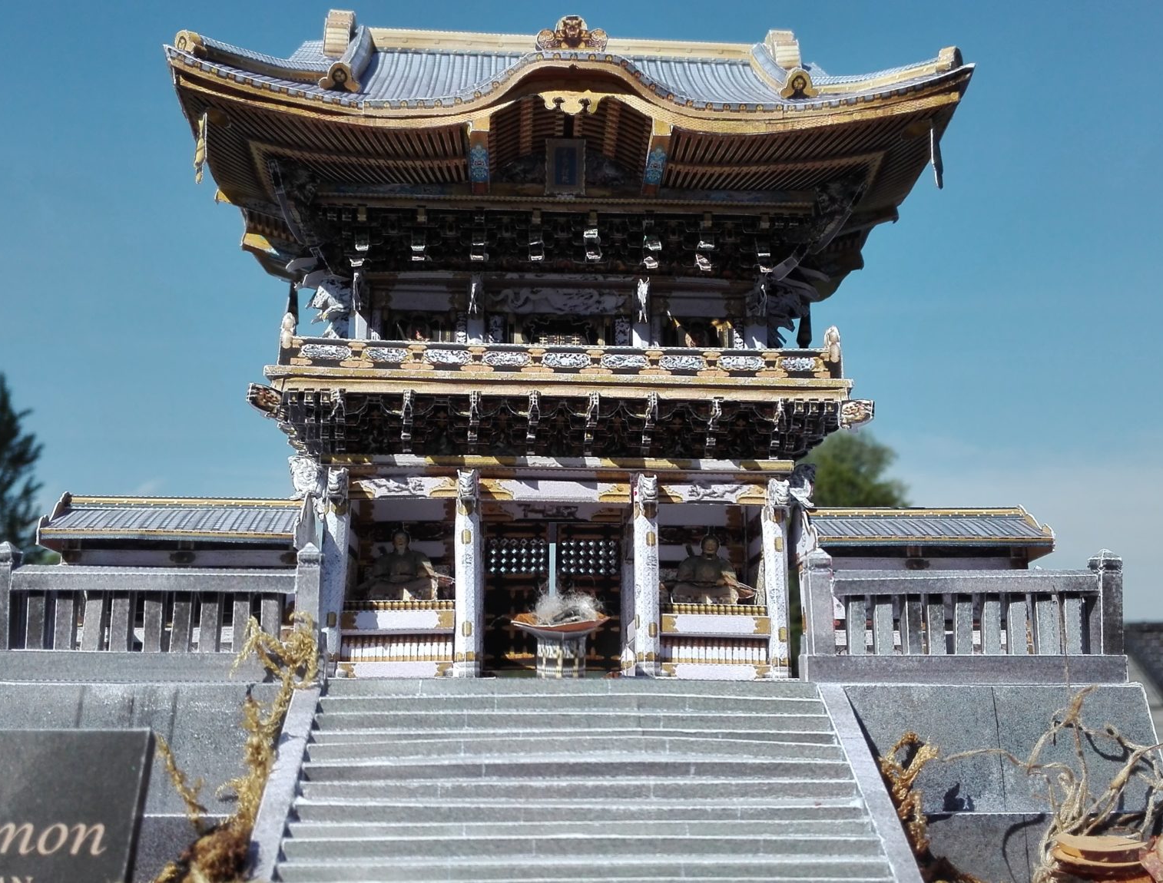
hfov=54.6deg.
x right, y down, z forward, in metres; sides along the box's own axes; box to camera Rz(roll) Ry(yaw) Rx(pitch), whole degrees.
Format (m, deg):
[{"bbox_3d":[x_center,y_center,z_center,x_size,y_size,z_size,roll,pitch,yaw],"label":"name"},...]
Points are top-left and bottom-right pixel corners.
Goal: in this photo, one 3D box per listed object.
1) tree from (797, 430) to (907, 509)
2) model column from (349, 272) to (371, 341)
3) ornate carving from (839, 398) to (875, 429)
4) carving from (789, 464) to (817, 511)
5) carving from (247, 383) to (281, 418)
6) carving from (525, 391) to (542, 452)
[{"bbox_3d":[5.609,3.300,25.000,4.500,7.500,4.500,1,-11,-4],"label":"tree"},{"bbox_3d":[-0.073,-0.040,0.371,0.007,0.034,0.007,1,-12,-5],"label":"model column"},{"bbox_3d":[0.097,-0.010,0.398,0.010,0.009,0.006,1,-11,-4],"label":"ornate carving"},{"bbox_3d":[0.073,0.015,0.373,0.009,0.015,0.006,1,-12,-5],"label":"carving"},{"bbox_3d":[-0.096,-0.012,0.339,0.003,0.009,0.011,-10,-15,38],"label":"carving"},{"bbox_3d":[-0.016,-0.006,0.358,0.004,0.017,0.014,1,-12,-5],"label":"carving"}]

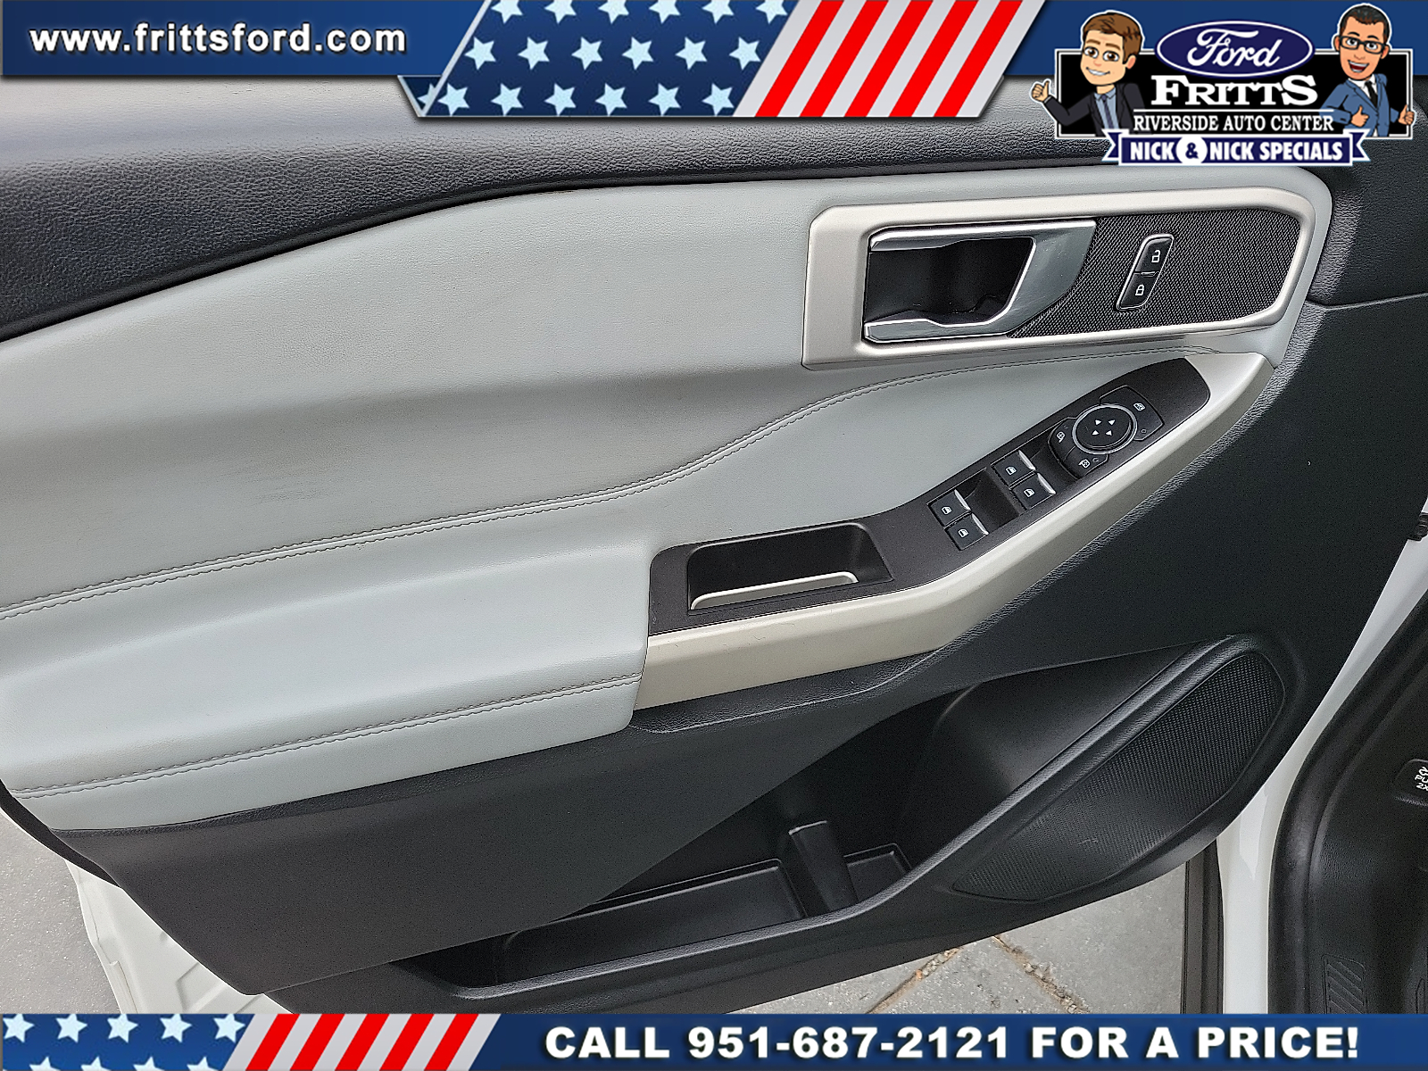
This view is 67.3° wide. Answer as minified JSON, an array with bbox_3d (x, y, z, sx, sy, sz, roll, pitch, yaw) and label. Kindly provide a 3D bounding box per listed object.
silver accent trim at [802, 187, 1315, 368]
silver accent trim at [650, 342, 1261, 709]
[{"bbox_3d":[0.208,-0.156,0.637,0.321,0.095,0.038,-5,30,-8],"label":"silver accent trim"},{"bbox_3d":[0.154,-0.003,0.650,0.416,0.171,0.083,-5,30,-8],"label":"silver accent trim"}]

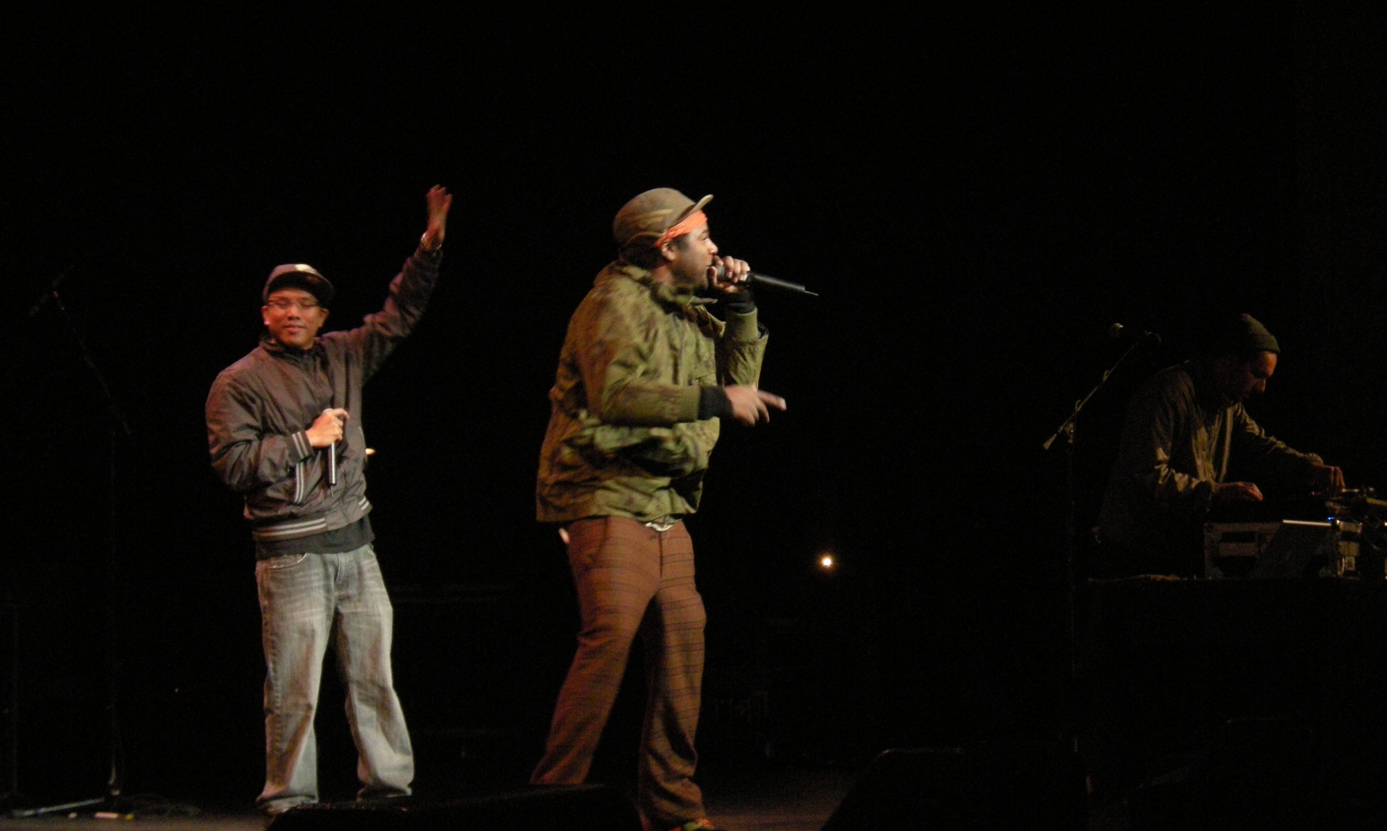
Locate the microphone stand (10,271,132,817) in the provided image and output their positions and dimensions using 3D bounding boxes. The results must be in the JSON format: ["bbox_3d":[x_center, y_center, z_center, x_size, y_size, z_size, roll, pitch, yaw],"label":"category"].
[{"bbox_3d":[-1.984,0.403,10.045,0.430,1.738,0.480,0,-4,0],"label":"microphone stand"}]

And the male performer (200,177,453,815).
[{"bbox_3d":[-1.140,0.264,9.803,0.760,1.985,0.480,2,-4,-27],"label":"male performer"}]

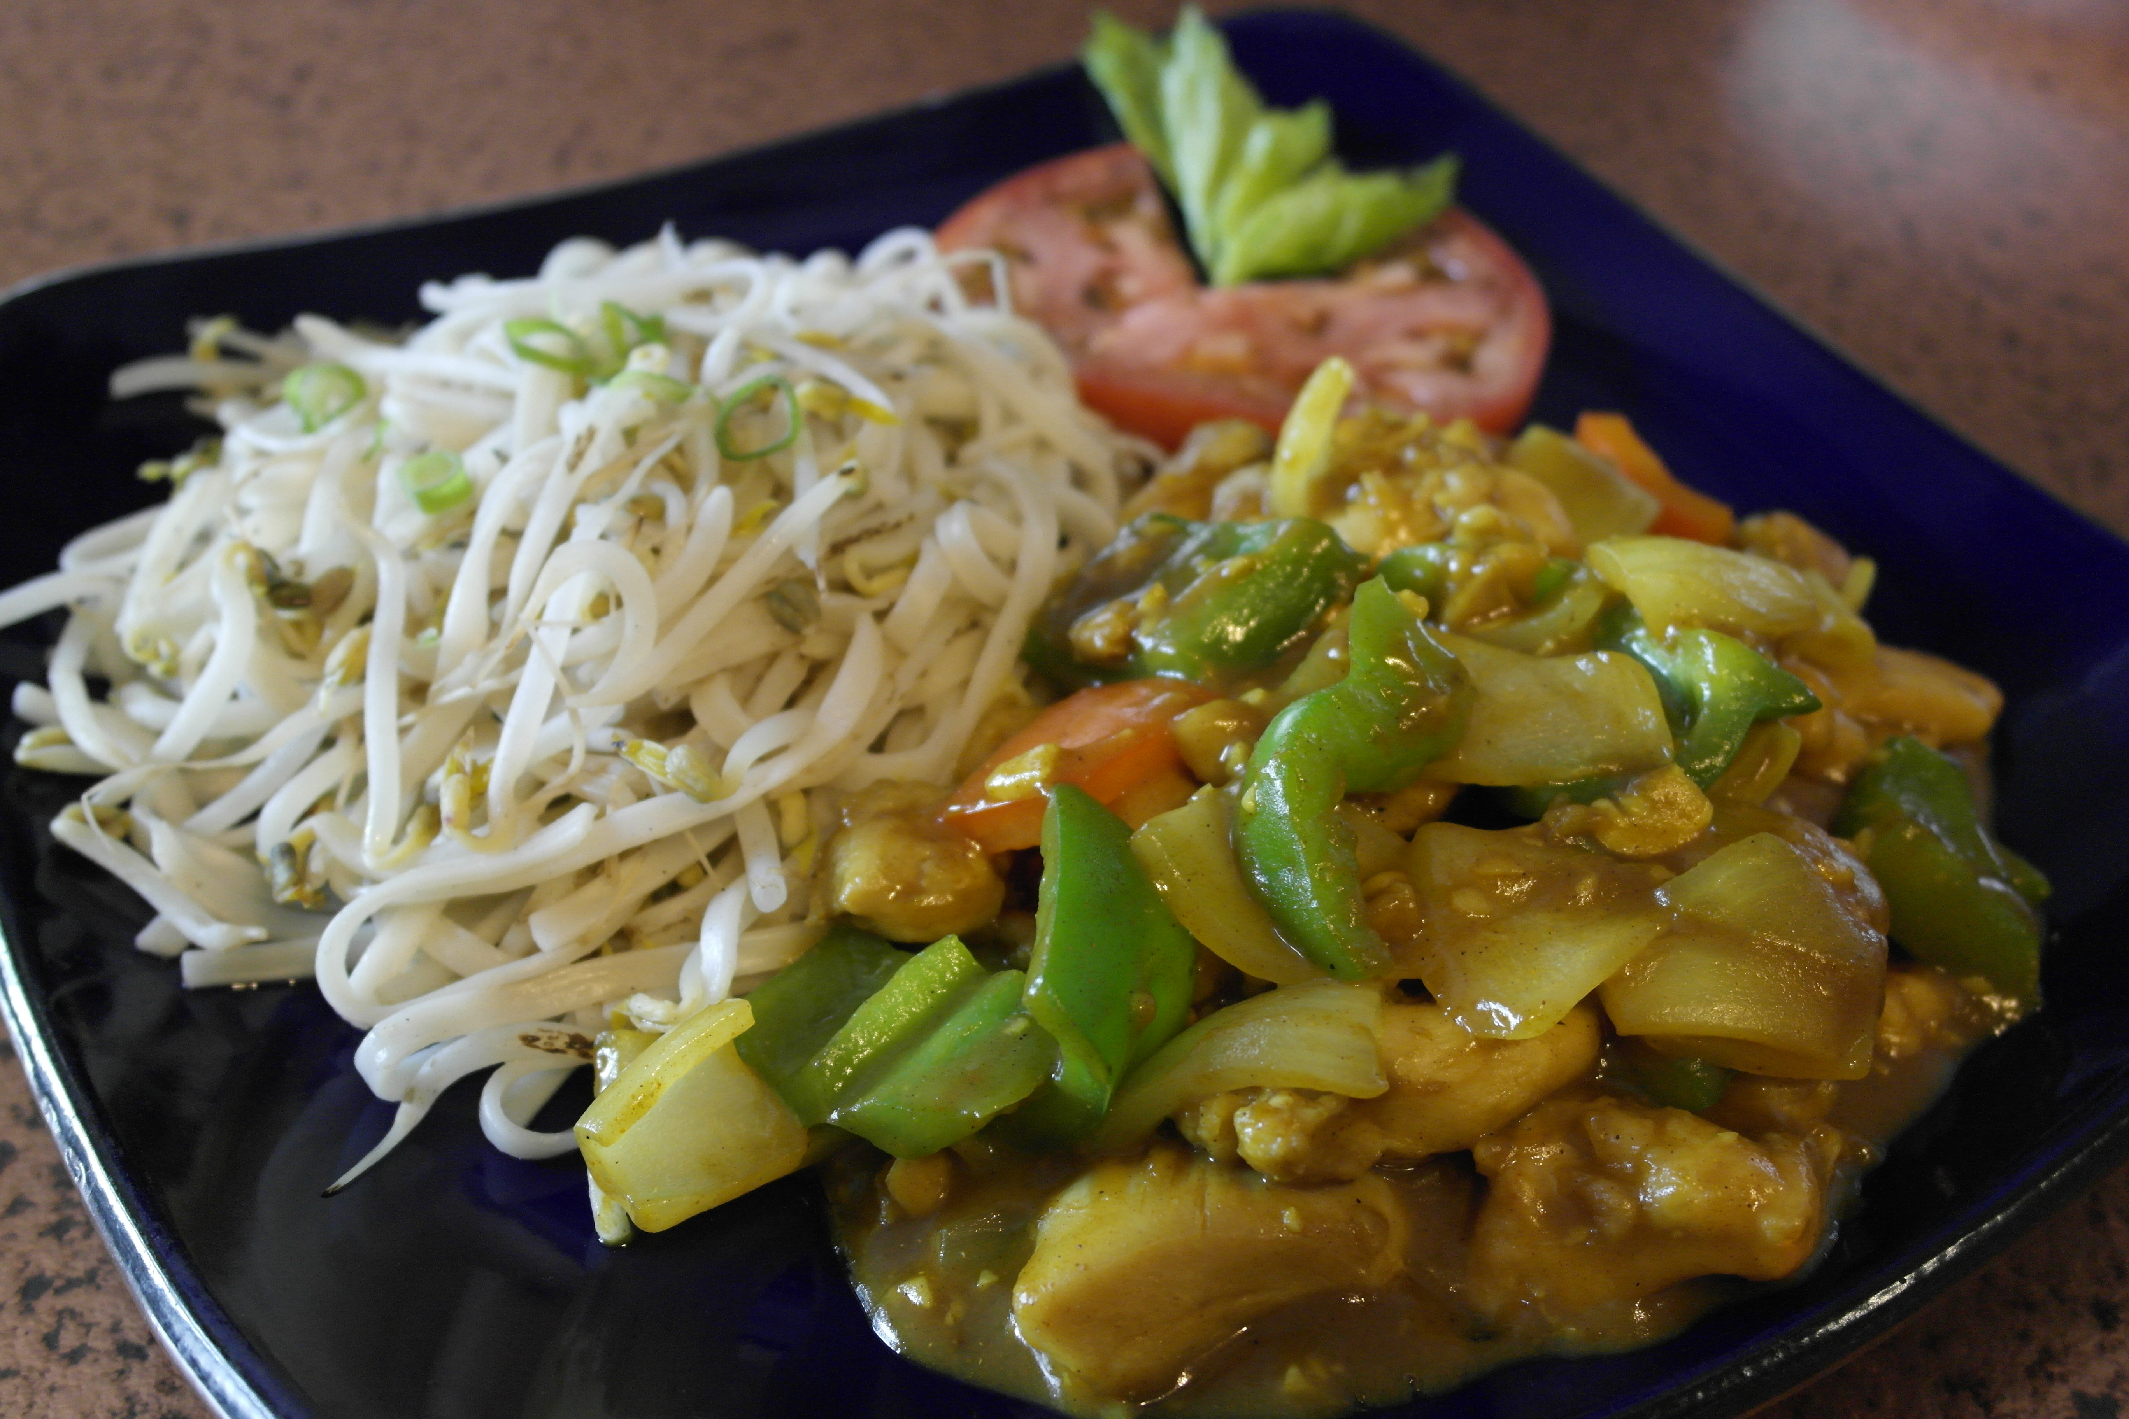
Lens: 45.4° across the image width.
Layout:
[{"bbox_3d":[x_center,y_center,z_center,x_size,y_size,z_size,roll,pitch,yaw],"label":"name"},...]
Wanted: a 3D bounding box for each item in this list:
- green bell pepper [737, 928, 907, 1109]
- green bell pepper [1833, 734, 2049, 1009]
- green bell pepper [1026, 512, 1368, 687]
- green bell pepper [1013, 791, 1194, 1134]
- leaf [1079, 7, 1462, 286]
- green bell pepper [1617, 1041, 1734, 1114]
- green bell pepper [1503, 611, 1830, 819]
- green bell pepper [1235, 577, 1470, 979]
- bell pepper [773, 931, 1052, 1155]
[{"bbox_3d":[-0.025,0.033,0.265,0.015,0.015,0.018,25,46,26],"label":"green bell pepper"},{"bbox_3d":[0.097,0.019,0.283,0.025,0.019,0.024,11,41,11],"label":"green bell pepper"},{"bbox_3d":[0.017,-0.013,0.301,0.042,0.017,0.023,-8,41,-11],"label":"green bell pepper"},{"bbox_3d":[0.005,0.028,0.258,0.016,0.033,0.022,7,40,6],"label":"green bell pepper"},{"bbox_3d":[0.031,-0.083,0.370,0.056,0.032,0.033,2,40,0],"label":"leaf"},{"bbox_3d":[0.063,0.038,0.265,0.016,0.011,0.006,0,40,-2],"label":"green bell pepper"},{"bbox_3d":[0.068,0.004,0.290,0.027,0.019,0.025,24,45,25],"label":"green bell pepper"},{"bbox_3d":[0.030,0.006,0.270,0.018,0.017,0.048,13,41,13],"label":"green bell pepper"},{"bbox_3d":[-0.015,0.035,0.255,0.027,0.018,0.013,-14,43,-18],"label":"bell pepper"}]

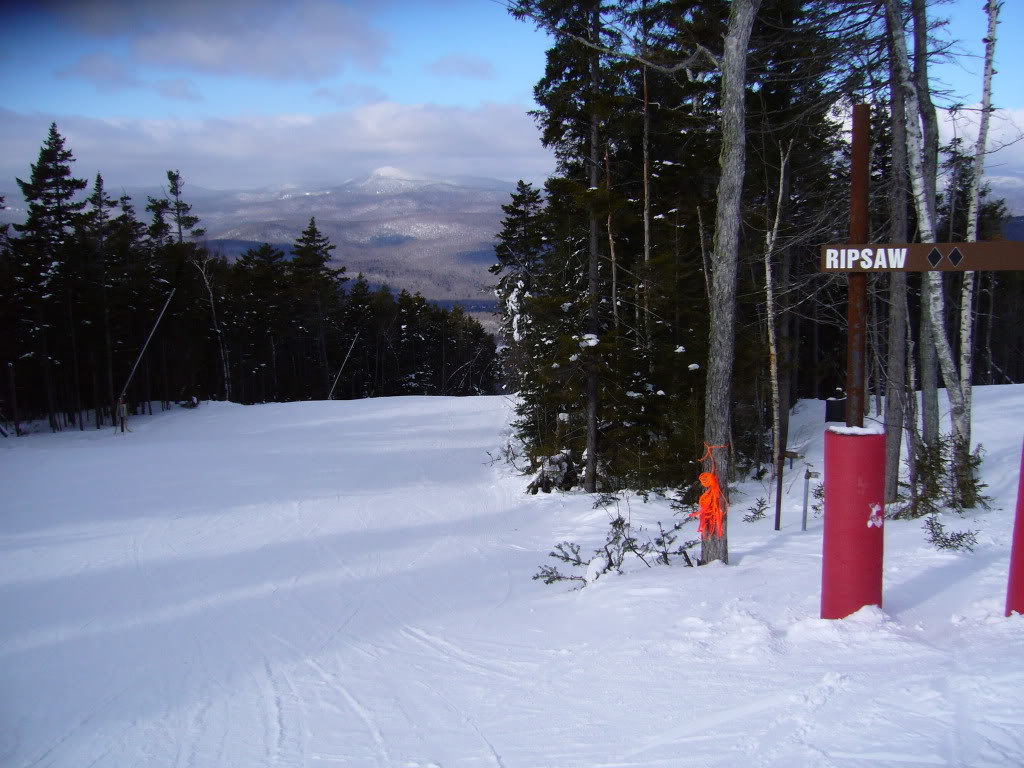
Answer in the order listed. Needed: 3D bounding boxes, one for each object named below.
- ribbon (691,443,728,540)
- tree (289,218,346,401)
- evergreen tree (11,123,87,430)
[{"bbox_3d":[1.402,0.759,7.285,0.268,0.715,0.200,2,11,11],"label":"ribbon"},{"bbox_3d":[-11.097,-4.220,59.041,3.419,10.528,3.419,0,10,0],"label":"tree"},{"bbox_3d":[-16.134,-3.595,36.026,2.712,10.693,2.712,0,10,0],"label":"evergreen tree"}]

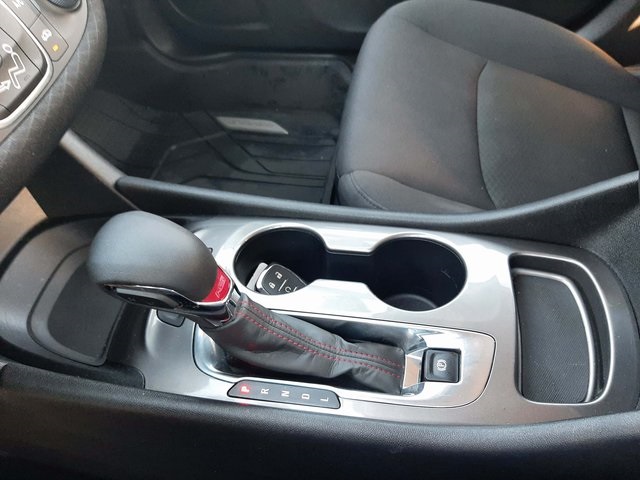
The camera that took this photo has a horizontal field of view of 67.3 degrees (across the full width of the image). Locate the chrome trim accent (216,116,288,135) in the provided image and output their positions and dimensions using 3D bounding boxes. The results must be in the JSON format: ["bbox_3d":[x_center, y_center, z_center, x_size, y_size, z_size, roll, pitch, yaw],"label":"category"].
[{"bbox_3d":[-0.146,-0.243,1.021,0.163,0.010,0.036,7,57,12],"label":"chrome trim accent"}]

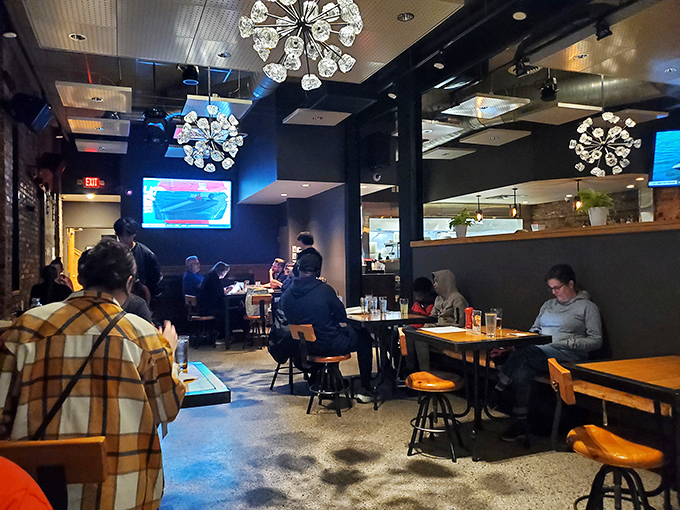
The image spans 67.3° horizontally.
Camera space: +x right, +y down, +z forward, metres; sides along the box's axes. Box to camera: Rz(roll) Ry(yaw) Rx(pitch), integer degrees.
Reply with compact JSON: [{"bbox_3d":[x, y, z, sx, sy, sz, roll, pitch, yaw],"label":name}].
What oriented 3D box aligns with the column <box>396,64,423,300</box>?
[{"bbox_3d":[0.841,-0.451,6.021,0.170,3.510,0.250,-1,0,-23],"label":"column"}]

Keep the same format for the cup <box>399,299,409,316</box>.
[{"bbox_3d":[0.614,0.492,4.862,0.079,0.153,0.079,-1,-1,0],"label":"cup"}]

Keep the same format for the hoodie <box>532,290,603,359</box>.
[{"bbox_3d":[1.544,0.481,3.500,0.380,0.470,0.500,-1,-1,-26],"label":"hoodie"}]

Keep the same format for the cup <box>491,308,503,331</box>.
[{"bbox_3d":[1.134,0.464,3.700,0.084,0.148,0.084,-2,0,0],"label":"cup"}]

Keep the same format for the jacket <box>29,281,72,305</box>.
[{"bbox_3d":[-3.398,0.601,6.012,0.460,0.580,0.280,-1,-1,-45],"label":"jacket"}]

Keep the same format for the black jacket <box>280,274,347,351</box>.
[{"bbox_3d":[-0.195,0.511,4.420,0.410,0.670,0.530,-1,-1,-43],"label":"black jacket"}]

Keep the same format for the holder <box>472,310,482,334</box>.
[{"bbox_3d":[0.951,0.468,3.540,0.045,0.165,0.090,-1,-1,-31],"label":"holder"}]

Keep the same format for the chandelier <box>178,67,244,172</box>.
[{"bbox_3d":[-1.442,-1.512,5.700,0.720,1.170,0.720,-1,0,-23],"label":"chandelier"}]

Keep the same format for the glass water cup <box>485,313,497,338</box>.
[{"bbox_3d":[1.000,0.469,3.384,0.079,0.153,0.079,-1,-1,0],"label":"glass water cup"}]

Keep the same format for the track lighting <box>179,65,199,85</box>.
[{"bbox_3d":[-1.632,-1.933,5.500,0.200,0.240,0.200,-1,0,-23],"label":"track lighting"}]

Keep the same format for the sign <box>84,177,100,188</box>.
[{"bbox_3d":[-4.420,-1.295,9.120,0.300,0.200,0.060,-1,0,-23],"label":"sign"}]

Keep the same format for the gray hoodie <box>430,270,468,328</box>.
[{"bbox_3d":[0.986,0.429,4.720,0.350,0.580,0.370,-1,-1,-21],"label":"gray hoodie"}]

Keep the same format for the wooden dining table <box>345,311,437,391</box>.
[{"bbox_3d":[0.385,0.952,4.780,0.700,0.760,0.700,-1,-1,-23],"label":"wooden dining table"}]

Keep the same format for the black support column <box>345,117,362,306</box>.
[{"bbox_3d":[0.194,-0.374,7.558,0.150,3.410,0.200,-1,0,-23],"label":"black support column"}]

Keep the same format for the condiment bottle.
[{"bbox_3d":[0.963,0.473,3.816,0.054,0.157,0.056,-1,-1,0],"label":"condiment bottle"}]

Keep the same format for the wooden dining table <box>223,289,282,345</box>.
[{"bbox_3d":[-1.402,0.981,8.235,1.100,0.796,1.200,-1,0,-23],"label":"wooden dining table"}]

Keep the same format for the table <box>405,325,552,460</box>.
[{"bbox_3d":[0.934,0.929,3.579,0.710,0.760,0.680,-1,-1,-23],"label":"table"}]

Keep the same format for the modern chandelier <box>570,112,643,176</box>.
[{"bbox_3d":[2.984,-1.250,5.750,0.740,0.720,0.740,-1,0,-23],"label":"modern chandelier"}]

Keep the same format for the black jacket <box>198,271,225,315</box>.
[{"bbox_3d":[-1.912,0.558,7.600,0.360,0.640,0.450,-1,0,-23],"label":"black jacket"}]

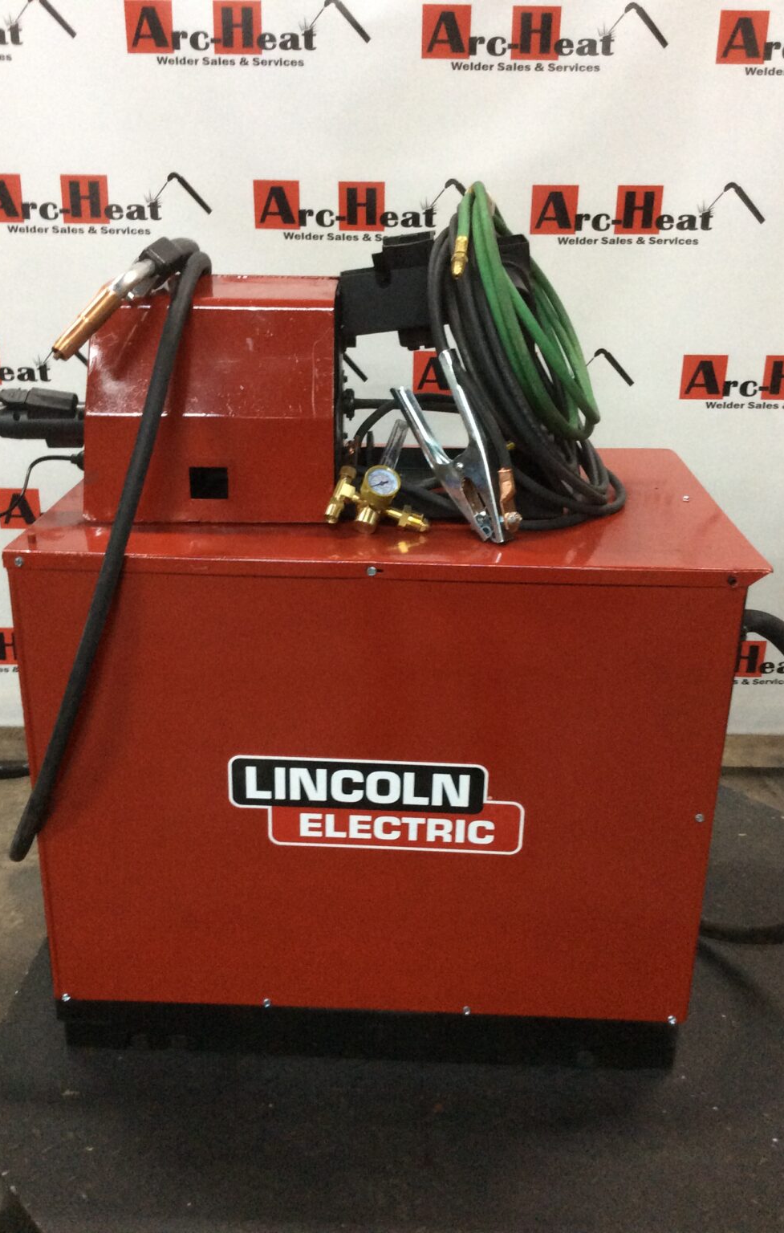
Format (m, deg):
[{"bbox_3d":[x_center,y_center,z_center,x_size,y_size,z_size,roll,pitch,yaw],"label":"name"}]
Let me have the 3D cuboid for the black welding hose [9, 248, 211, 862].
[{"bbox_3d":[-0.333,-0.060,1.315,0.235,0.687,0.250,1,21,2],"label":"black welding hose"}]

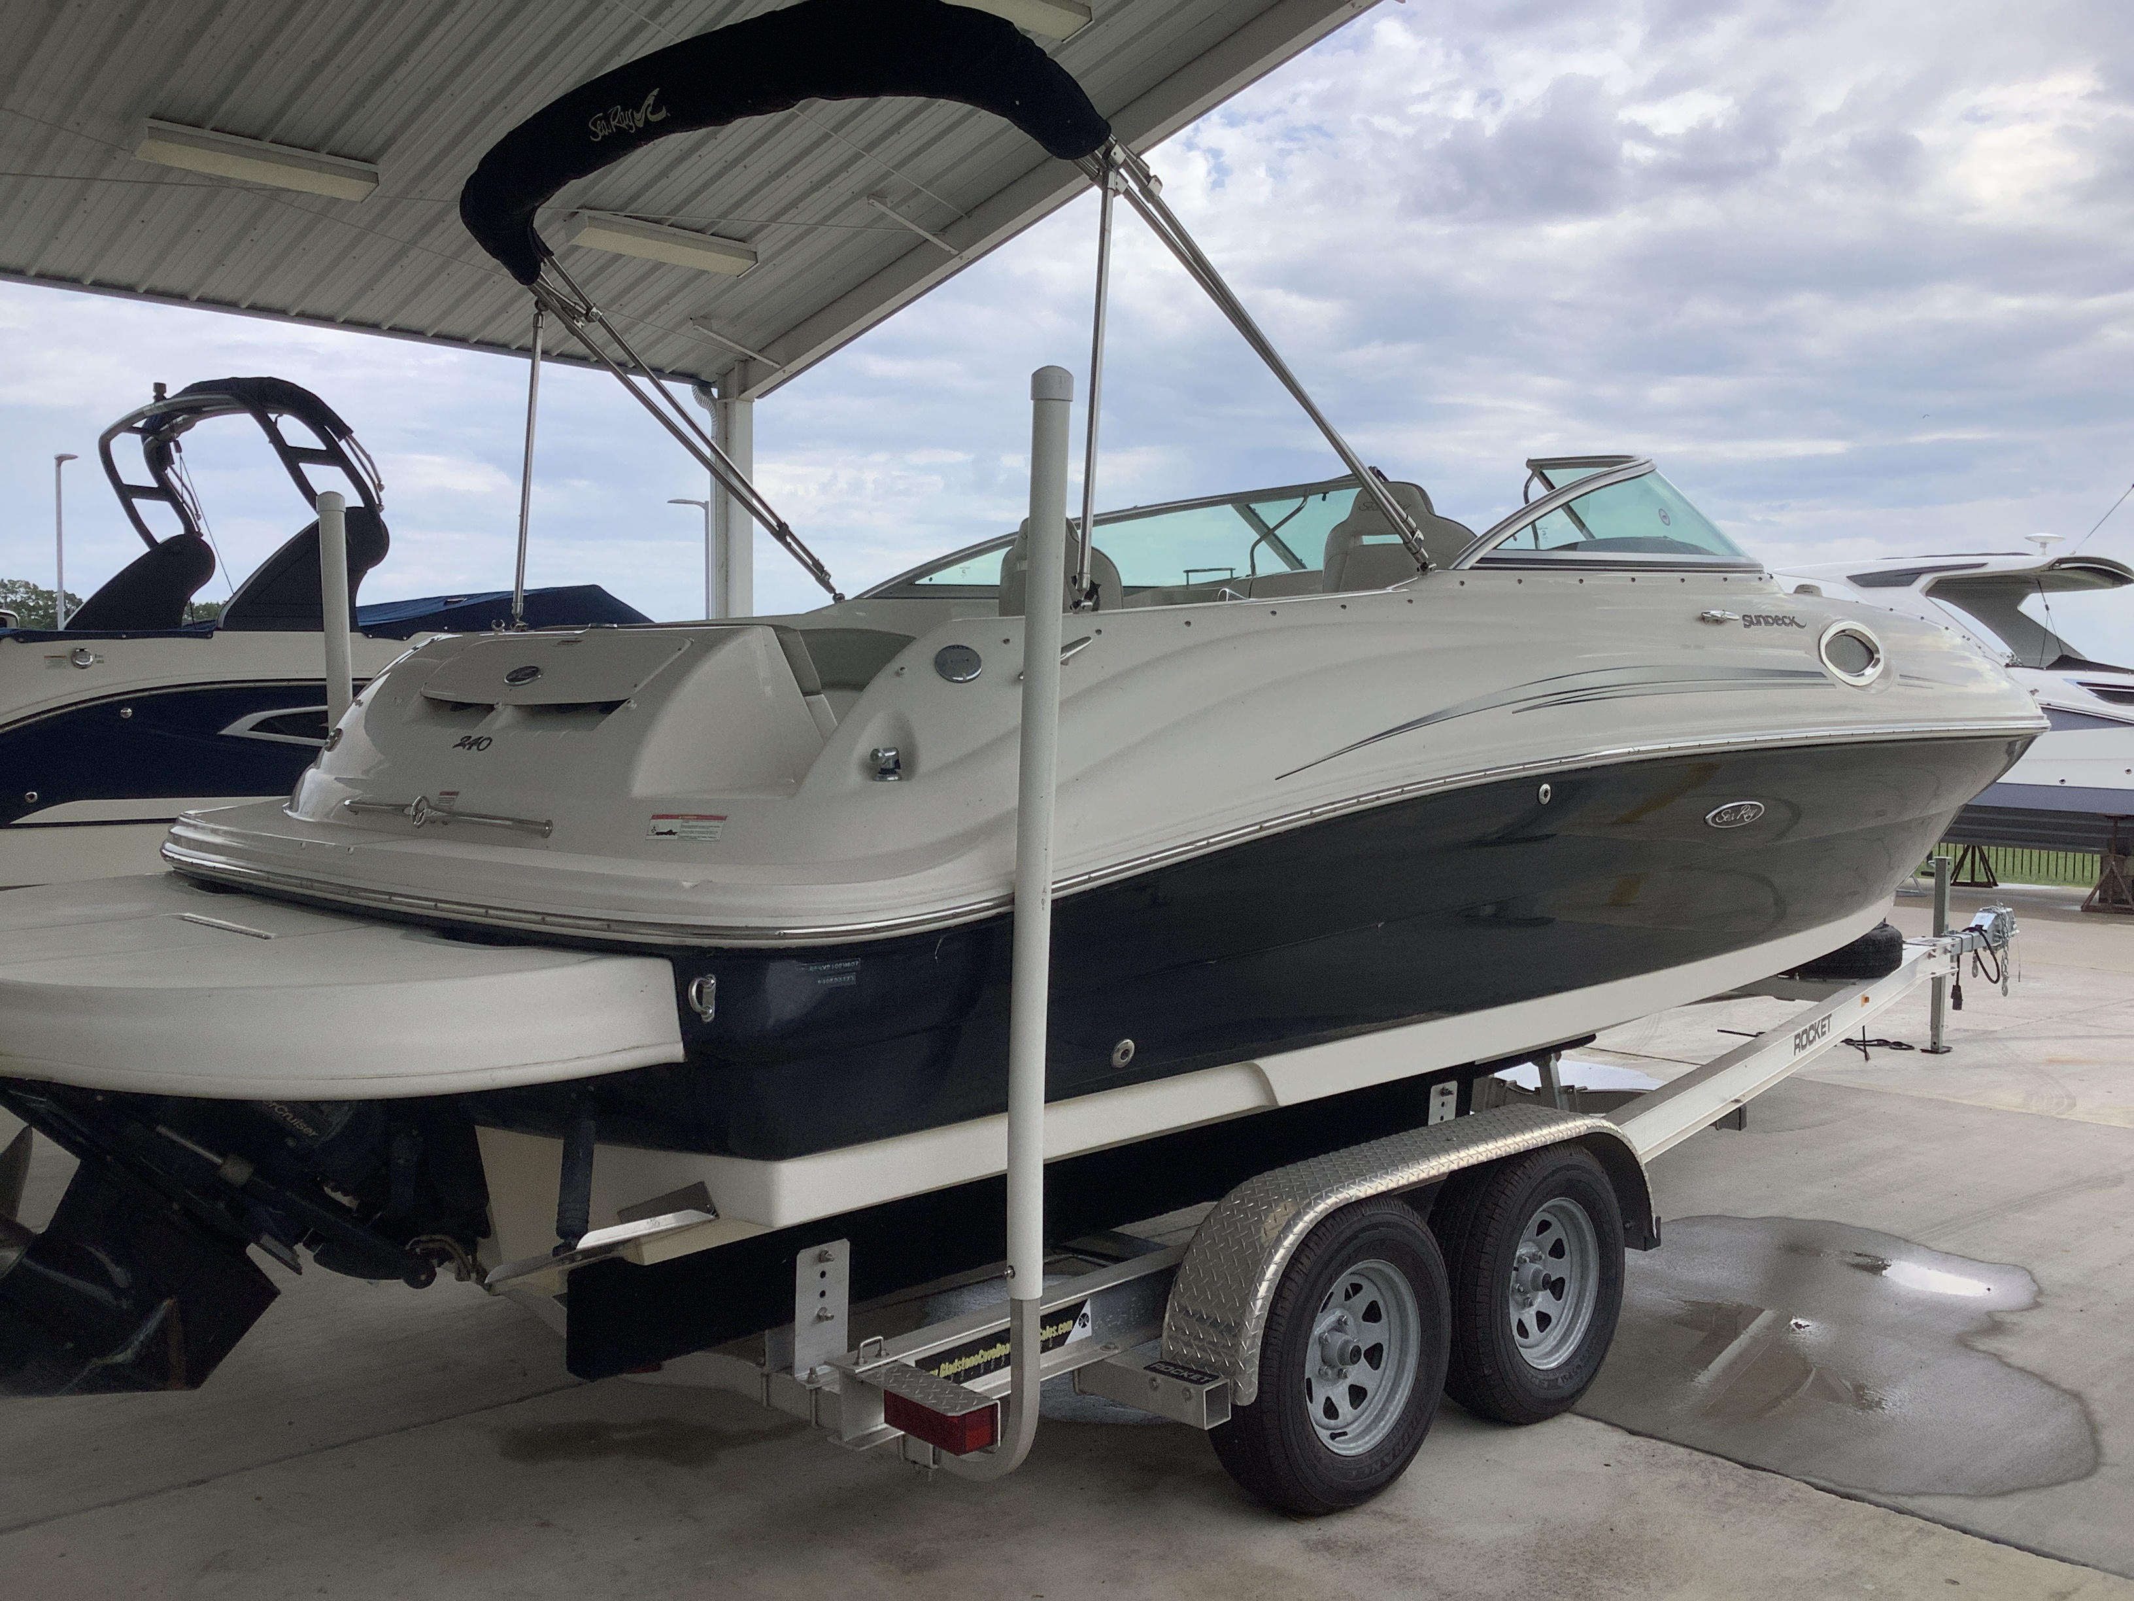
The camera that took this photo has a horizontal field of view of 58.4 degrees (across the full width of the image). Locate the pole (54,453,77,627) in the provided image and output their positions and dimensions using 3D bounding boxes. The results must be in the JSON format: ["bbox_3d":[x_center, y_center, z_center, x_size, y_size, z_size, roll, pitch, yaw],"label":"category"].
[{"bbox_3d":[-26.450,-5.070,50.500,1.300,8.200,0.350,1,3,22],"label":"pole"}]

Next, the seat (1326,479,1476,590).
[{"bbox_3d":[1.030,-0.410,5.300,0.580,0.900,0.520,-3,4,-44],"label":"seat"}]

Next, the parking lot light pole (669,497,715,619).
[{"bbox_3d":[-12.150,-5.640,61.500,1.350,8.200,0.350,-1,3,-10],"label":"parking lot light pole"}]

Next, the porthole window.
[{"bbox_3d":[2.466,-0.461,6.000,0.370,0.220,0.060,-3,-13,-46],"label":"porthole window"}]

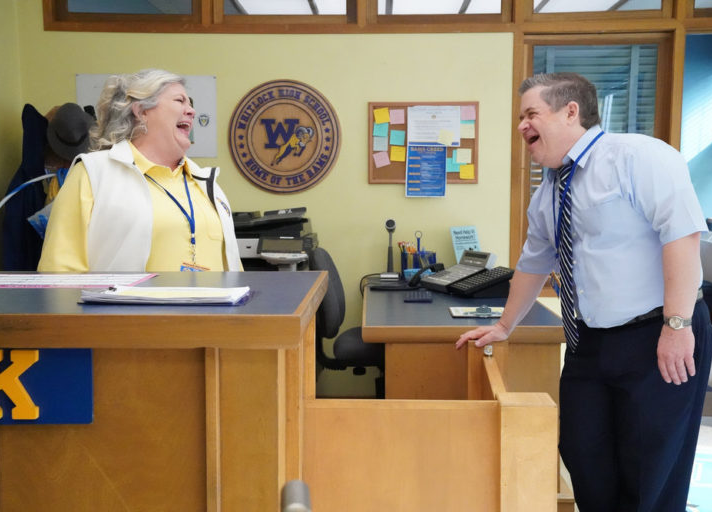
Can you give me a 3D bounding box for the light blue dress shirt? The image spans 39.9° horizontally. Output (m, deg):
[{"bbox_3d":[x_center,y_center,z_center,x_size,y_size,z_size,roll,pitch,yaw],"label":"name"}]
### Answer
[{"bbox_3d":[0.664,-0.074,2.542,0.360,0.560,0.500,-14,13,-40],"label":"light blue dress shirt"}]

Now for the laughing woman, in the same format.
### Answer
[{"bbox_3d":[-0.600,0.265,2.840,0.560,1.596,0.420,-3,6,-34],"label":"laughing woman"}]

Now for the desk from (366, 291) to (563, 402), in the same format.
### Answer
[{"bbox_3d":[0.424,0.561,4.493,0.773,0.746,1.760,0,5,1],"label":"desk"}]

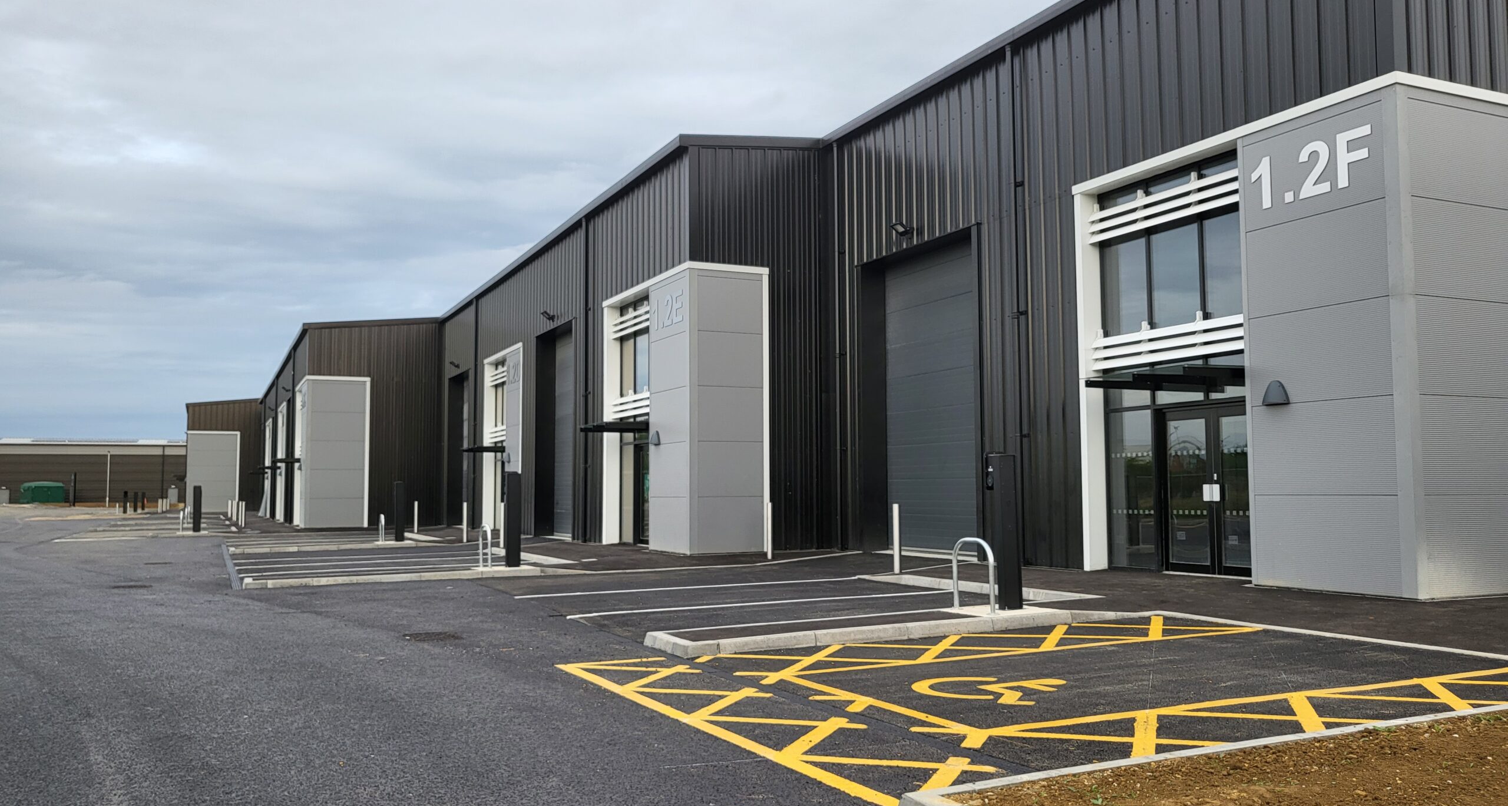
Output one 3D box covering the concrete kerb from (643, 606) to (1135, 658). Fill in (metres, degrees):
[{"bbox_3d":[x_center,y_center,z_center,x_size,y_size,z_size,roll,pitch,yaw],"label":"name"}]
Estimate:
[{"bbox_3d":[1.401,2.058,10.491,4.787,0.126,0.929,2,-5,-25],"label":"concrete kerb"}]

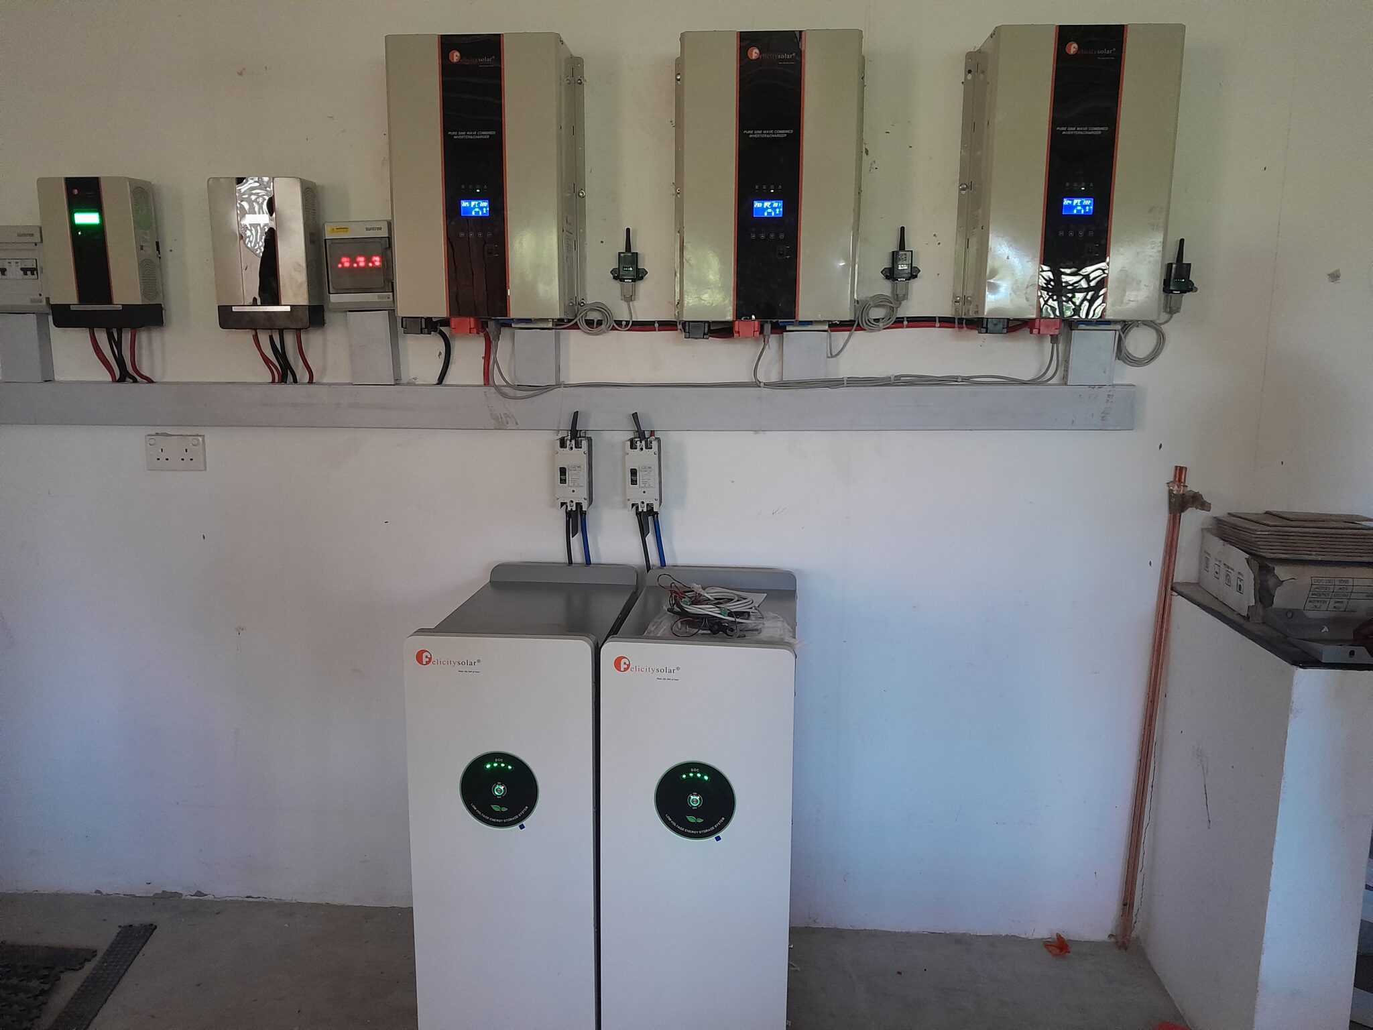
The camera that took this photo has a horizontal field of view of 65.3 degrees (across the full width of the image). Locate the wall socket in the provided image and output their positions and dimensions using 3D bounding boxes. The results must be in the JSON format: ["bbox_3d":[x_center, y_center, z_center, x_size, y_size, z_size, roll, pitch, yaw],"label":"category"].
[{"bbox_3d":[-1.242,-0.150,2.608,0.147,0.087,0.012,1,11,4],"label":"wall socket"}]

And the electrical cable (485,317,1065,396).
[{"bbox_3d":[0.206,-0.354,2.419,1.287,0.175,0.065,1,11,4],"label":"electrical cable"}]

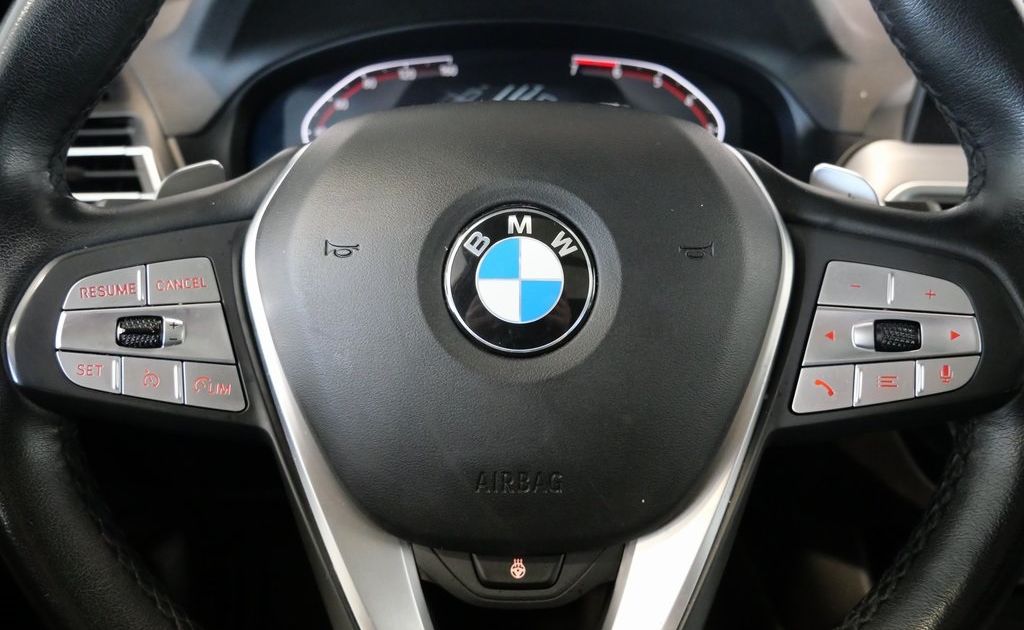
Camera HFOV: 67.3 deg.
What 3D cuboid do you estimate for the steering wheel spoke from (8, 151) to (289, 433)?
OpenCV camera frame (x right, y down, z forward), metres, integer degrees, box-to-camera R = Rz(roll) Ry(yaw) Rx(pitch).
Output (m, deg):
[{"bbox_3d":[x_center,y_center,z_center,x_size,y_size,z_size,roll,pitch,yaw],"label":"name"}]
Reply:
[{"bbox_3d":[-0.124,-0.006,0.264,0.099,0.093,0.036,0,0,0],"label":"steering wheel spoke"}]

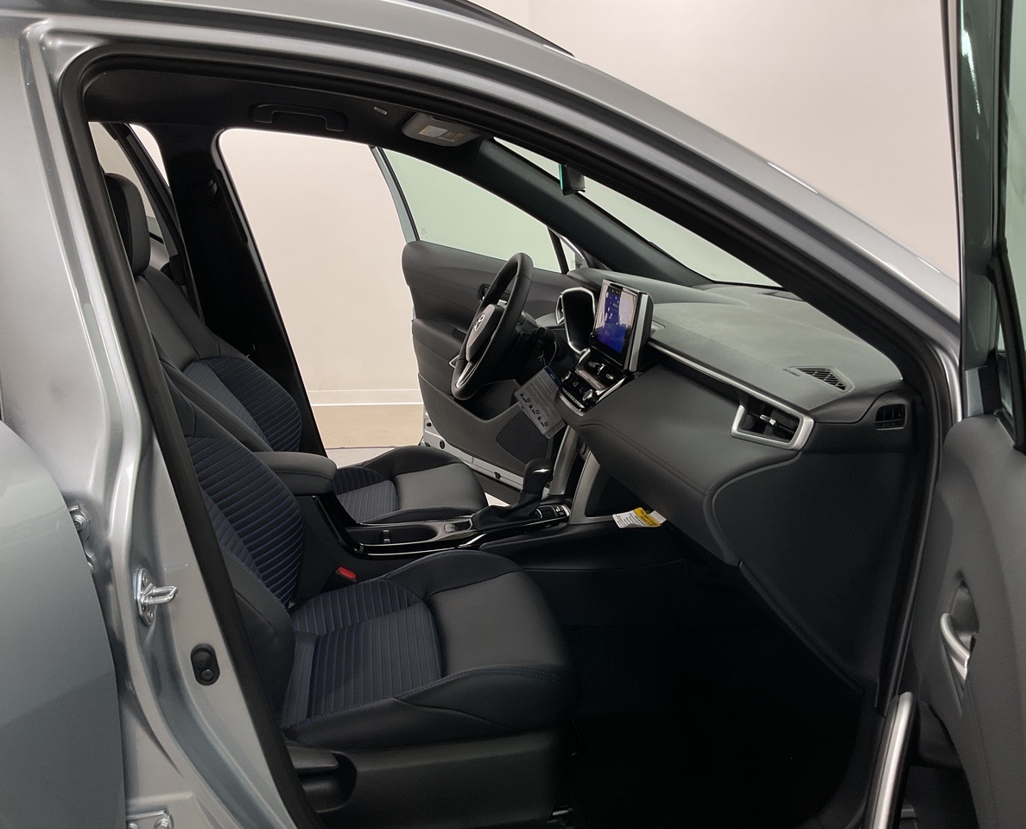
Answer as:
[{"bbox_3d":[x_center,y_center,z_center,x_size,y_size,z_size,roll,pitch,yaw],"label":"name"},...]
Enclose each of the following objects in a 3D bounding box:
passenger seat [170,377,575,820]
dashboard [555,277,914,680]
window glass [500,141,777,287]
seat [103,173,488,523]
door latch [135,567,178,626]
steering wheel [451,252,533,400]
[{"bbox_3d":[-0.354,0.112,1.432,0.870,0.960,0.540,-2,14,-9],"label":"passenger seat"},{"bbox_3d":[0.402,-0.023,1.902,0.570,0.470,1.420,-2,14,-9],"label":"dashboard"},{"bbox_3d":[0.375,-0.396,1.807,0.860,0.120,1.380,27,8,-15],"label":"window glass"},{"bbox_3d":[-0.505,-0.080,2.111,0.880,0.910,0.540,-2,14,-9],"label":"seat"},{"bbox_3d":[-0.379,0.194,0.989,0.042,0.062,0.042,1,14,2],"label":"door latch"},{"bbox_3d":[-0.036,-0.198,2.160,0.100,0.370,0.370,24,8,-14],"label":"steering wheel"}]

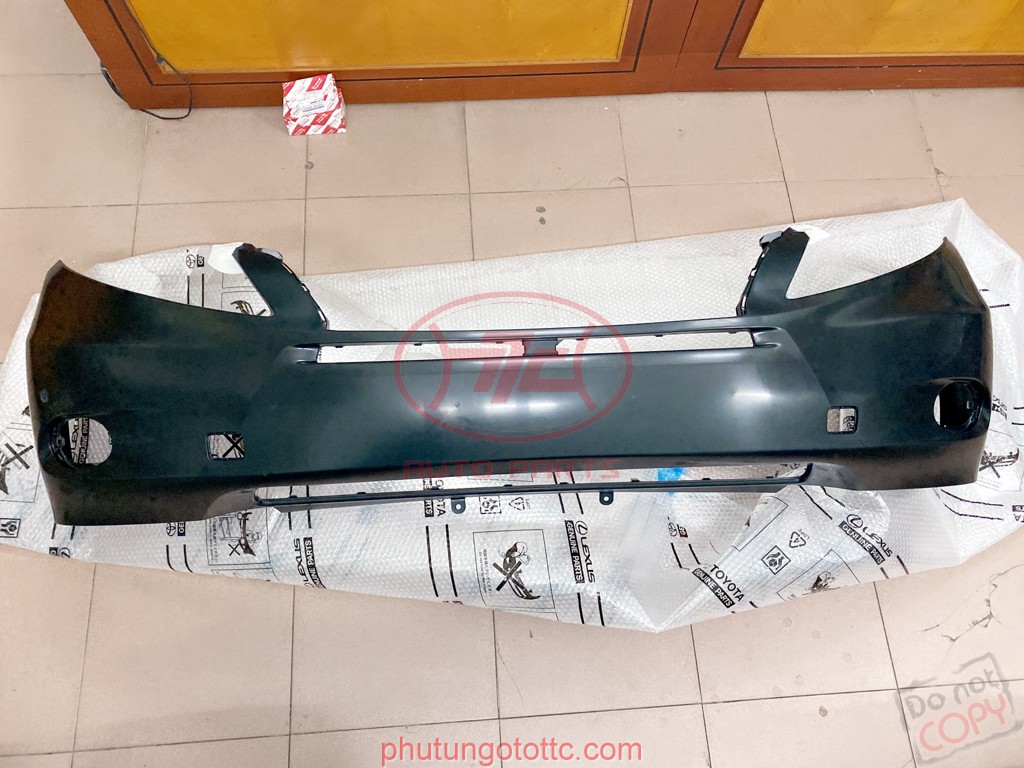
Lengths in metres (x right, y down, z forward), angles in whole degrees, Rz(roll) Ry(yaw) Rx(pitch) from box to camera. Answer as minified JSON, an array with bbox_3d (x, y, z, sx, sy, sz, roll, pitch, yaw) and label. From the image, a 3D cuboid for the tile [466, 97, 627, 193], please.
[{"bbox_3d":[0.082,-0.668,1.991,0.400,0.010,0.400,-3,70,-3],"label":"tile"}]

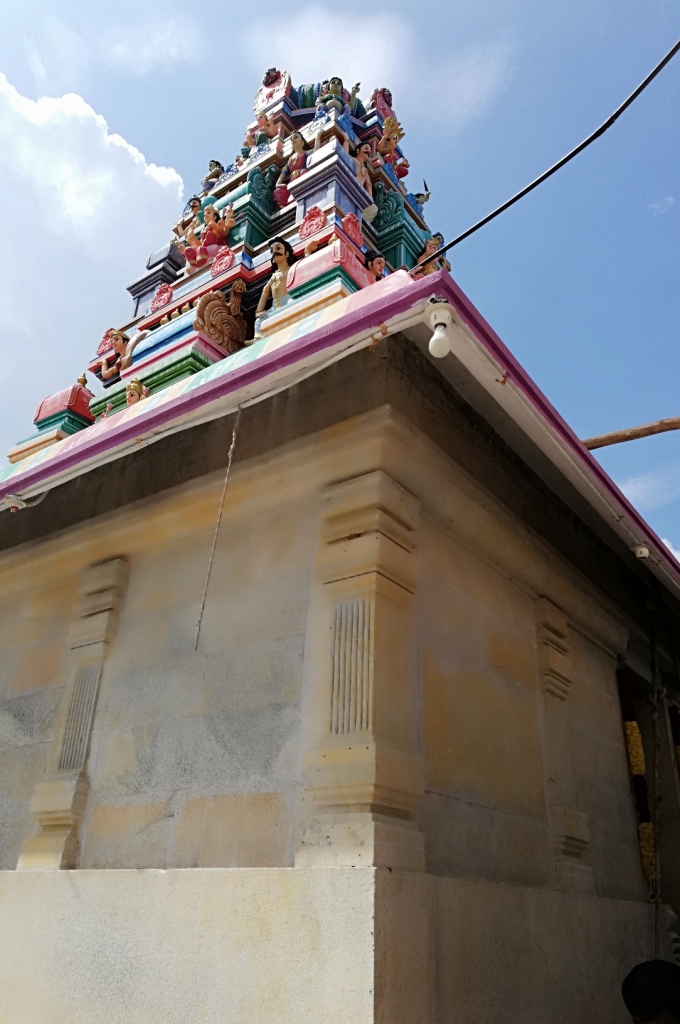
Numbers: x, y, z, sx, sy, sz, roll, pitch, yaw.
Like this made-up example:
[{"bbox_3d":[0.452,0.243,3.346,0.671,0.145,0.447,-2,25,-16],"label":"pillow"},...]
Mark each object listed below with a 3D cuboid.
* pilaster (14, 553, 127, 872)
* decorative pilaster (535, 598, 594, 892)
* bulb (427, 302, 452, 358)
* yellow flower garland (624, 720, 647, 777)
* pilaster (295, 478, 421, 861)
[{"bbox_3d":[-1.224,0.907,3.710,0.314,1.409,0.076,-17,-33,32],"label":"pilaster"},{"bbox_3d":[1.107,1.143,4.003,0.076,1.409,0.319,-17,-33,32],"label":"decorative pilaster"},{"bbox_3d":[0.286,-0.524,2.299,0.076,0.148,0.076,2,-27,1],"label":"bulb"},{"bbox_3d":[1.784,1.438,4.841,0.087,0.305,0.087,-17,-33,32],"label":"yellow flower garland"},{"bbox_3d":[0.095,0.564,2.968,0.311,1.414,0.311,-17,-33,32],"label":"pilaster"}]

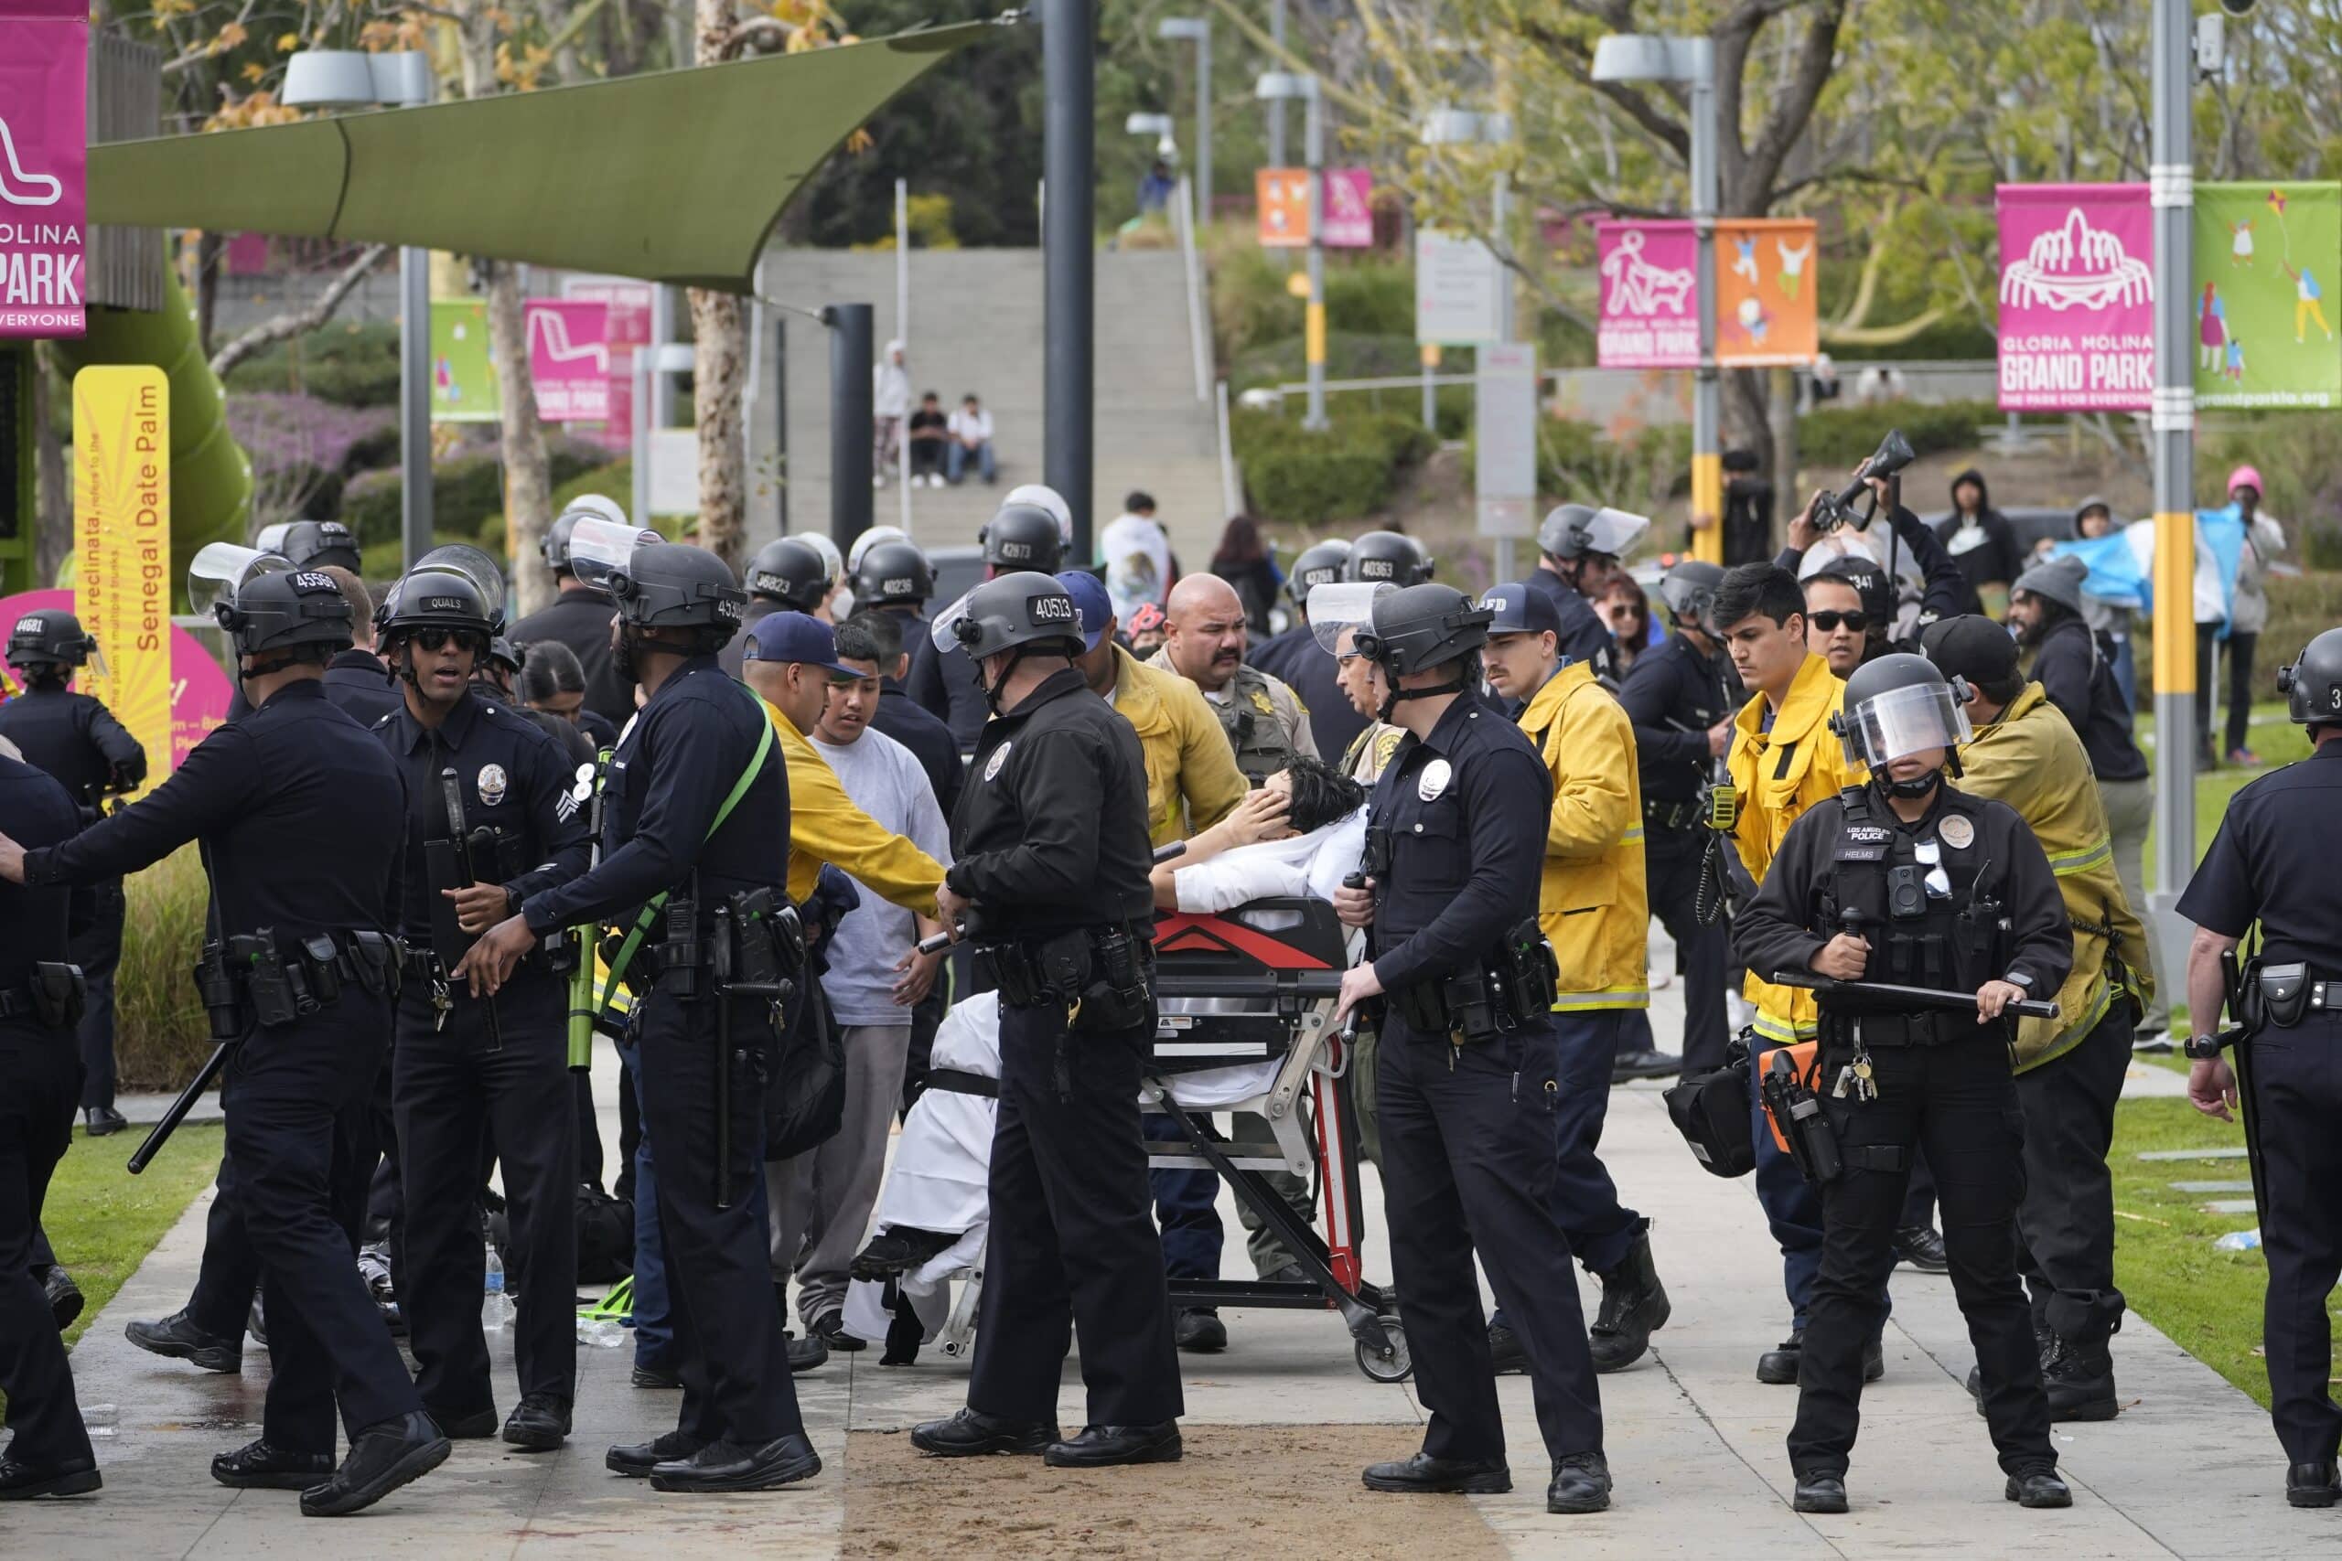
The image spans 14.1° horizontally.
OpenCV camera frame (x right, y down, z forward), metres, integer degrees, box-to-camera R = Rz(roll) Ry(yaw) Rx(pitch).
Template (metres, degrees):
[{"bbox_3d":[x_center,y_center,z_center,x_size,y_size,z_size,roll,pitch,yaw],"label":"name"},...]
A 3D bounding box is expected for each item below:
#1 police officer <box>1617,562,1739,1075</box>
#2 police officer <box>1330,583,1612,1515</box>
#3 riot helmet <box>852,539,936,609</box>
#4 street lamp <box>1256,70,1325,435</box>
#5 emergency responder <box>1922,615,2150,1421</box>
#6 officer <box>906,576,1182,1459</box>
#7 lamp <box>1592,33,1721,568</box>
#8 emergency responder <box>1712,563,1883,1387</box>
[{"bbox_3d":[1.716,0.158,32.100,0.430,1.780,0.500,1,1,29],"label":"police officer"},{"bbox_3d":[0.594,0.535,19.100,0.480,1.850,0.540,-1,1,-30],"label":"police officer"},{"bbox_3d":[-0.855,-0.637,29.300,0.260,0.215,0.290,0,1,-12],"label":"riot helmet"},{"bbox_3d":[1.411,-6.186,111.000,0.780,4.220,0.500,0,1,-1],"label":"street lamp"},{"bbox_3d":[1.852,0.513,20.650,0.550,1.750,0.530,0,1,18],"label":"emergency responder"},{"bbox_3d":[-0.258,0.495,19.700,0.540,1.850,0.540,0,1,-12],"label":"officer"},{"bbox_3d":[2.854,-2.312,56.000,0.750,4.200,0.320,0,1,0],"label":"lamp"},{"bbox_3d":[1.400,0.433,21.100,0.550,1.830,0.460,1,1,34],"label":"emergency responder"}]

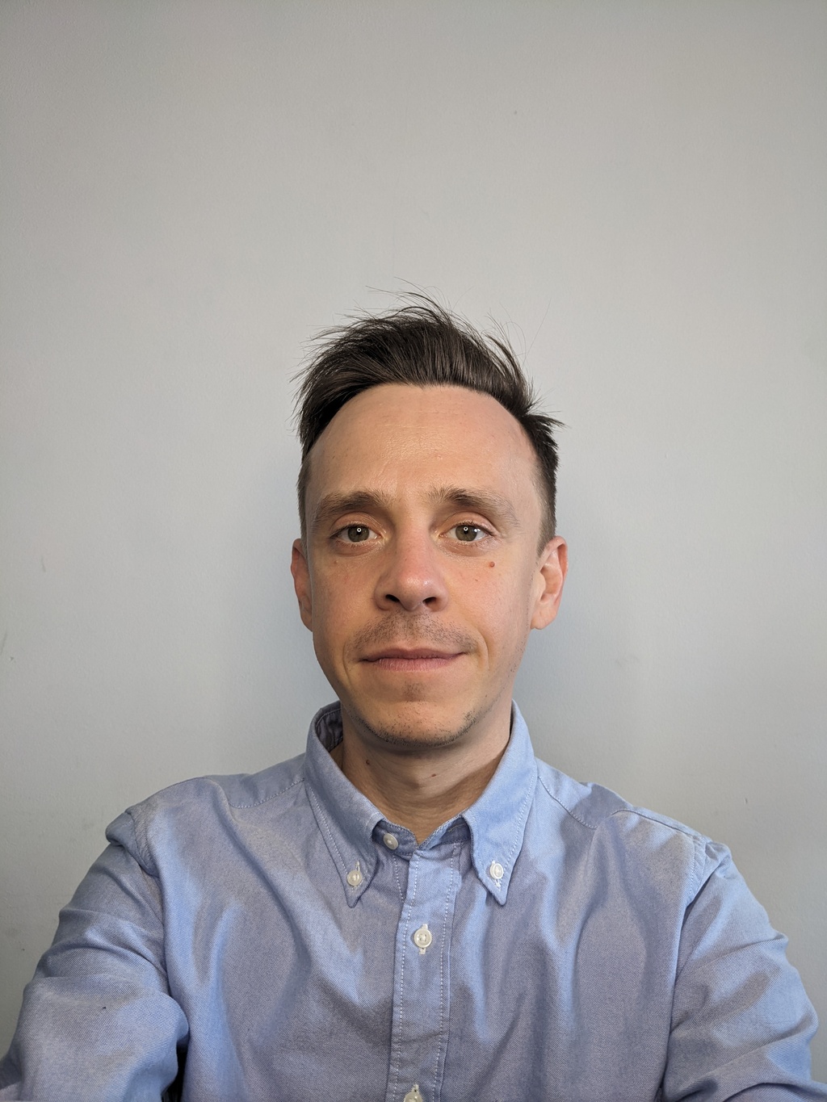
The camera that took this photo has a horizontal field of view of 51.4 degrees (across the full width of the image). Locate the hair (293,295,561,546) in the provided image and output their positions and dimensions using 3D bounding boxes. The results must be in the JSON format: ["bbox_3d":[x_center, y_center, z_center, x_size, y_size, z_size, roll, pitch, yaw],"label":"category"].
[{"bbox_3d":[0.011,-0.073,0.588,0.182,0.182,0.205,-1,-8,6],"label":"hair"}]

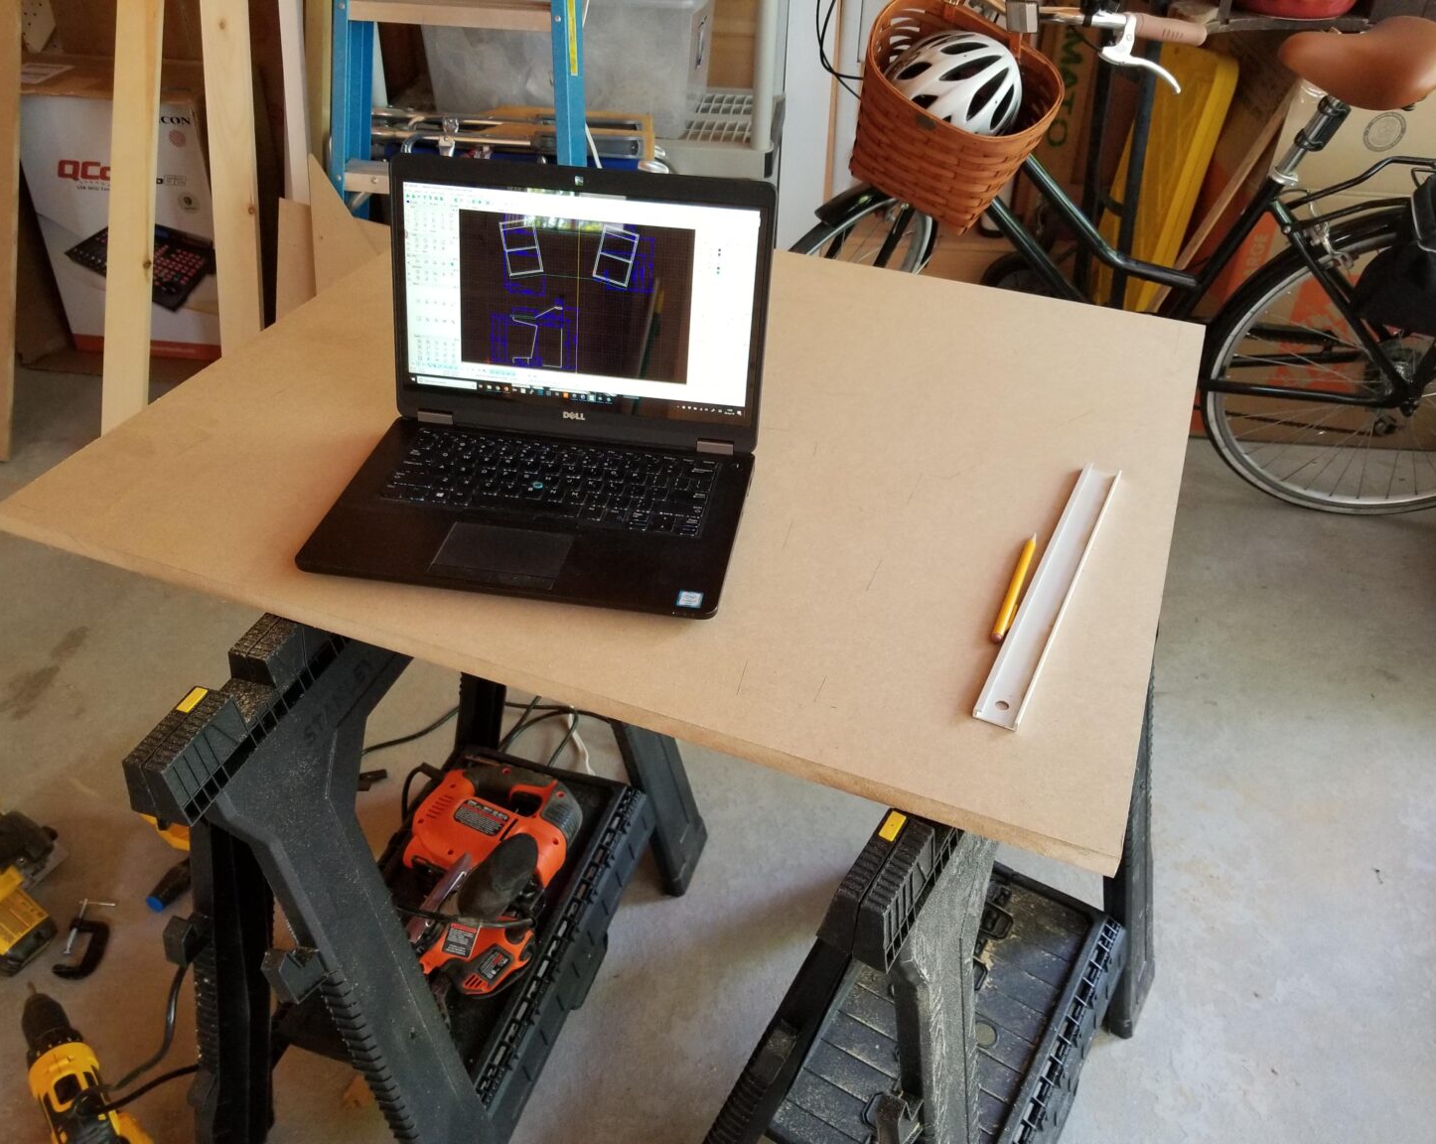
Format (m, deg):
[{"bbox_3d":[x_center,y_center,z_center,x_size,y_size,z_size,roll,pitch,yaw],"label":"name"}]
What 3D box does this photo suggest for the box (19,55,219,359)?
[{"bbox_3d":[-1.380,-0.911,2.878,0.437,0.617,0.396,4,35,2],"label":"box"}]

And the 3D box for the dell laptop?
[{"bbox_3d":[-0.141,-0.157,0.918,0.334,0.234,0.300,6,39,7],"label":"dell laptop"}]

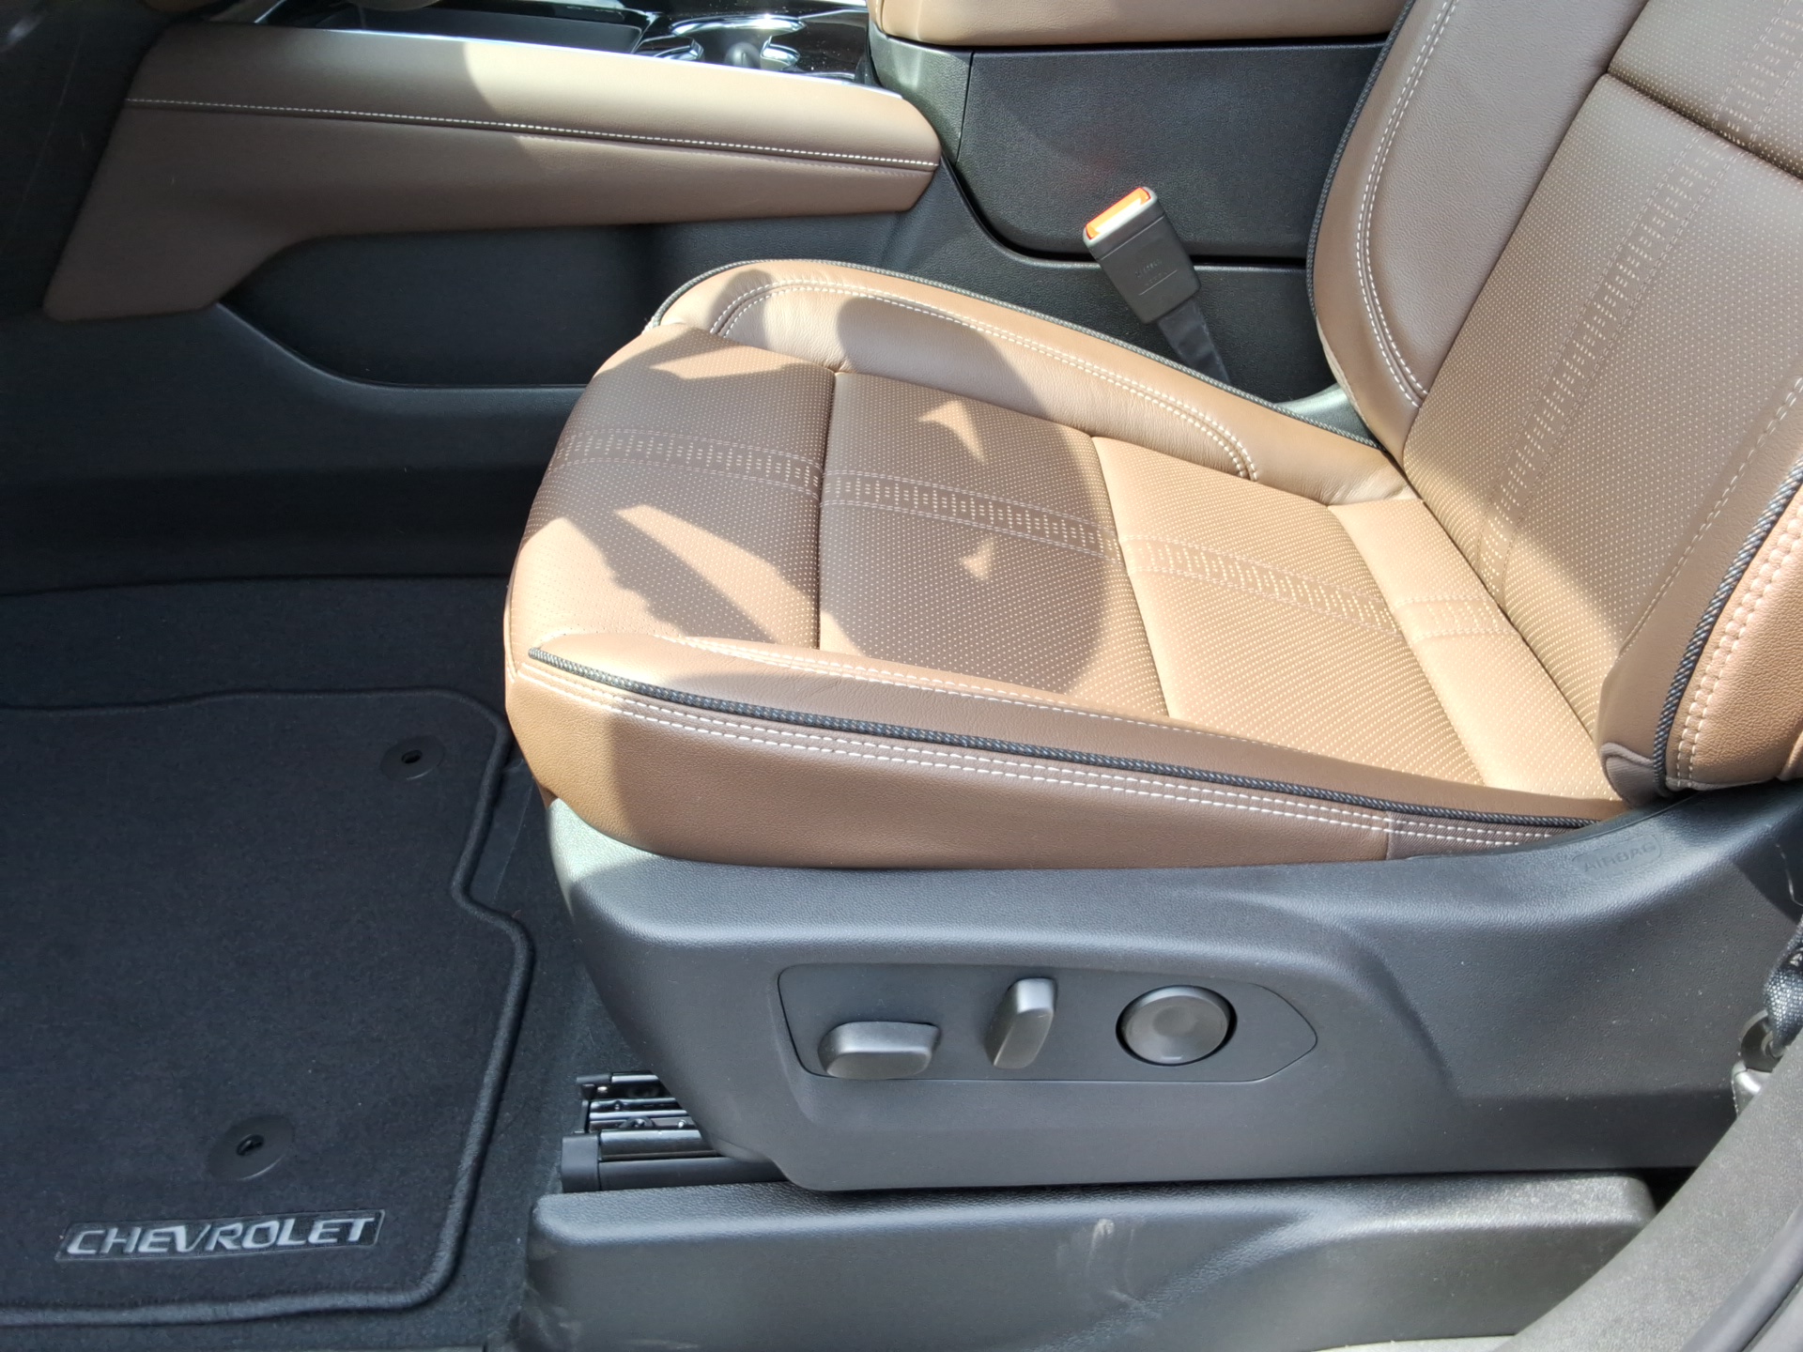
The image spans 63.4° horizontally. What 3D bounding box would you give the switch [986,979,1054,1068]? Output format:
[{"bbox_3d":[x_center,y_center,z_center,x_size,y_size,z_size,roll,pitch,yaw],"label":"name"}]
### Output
[{"bbox_3d":[0.054,0.159,0.663,0.019,0.039,0.018,13,34,-12],"label":"switch"}]

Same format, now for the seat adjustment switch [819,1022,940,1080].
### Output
[{"bbox_3d":[-0.010,0.169,0.660,0.054,0.018,0.018,-1,36,-2],"label":"seat adjustment switch"}]

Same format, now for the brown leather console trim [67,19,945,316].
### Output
[{"bbox_3d":[-0.298,-0.354,1.029,0.630,0.185,0.090,-1,36,-2],"label":"brown leather console trim"}]

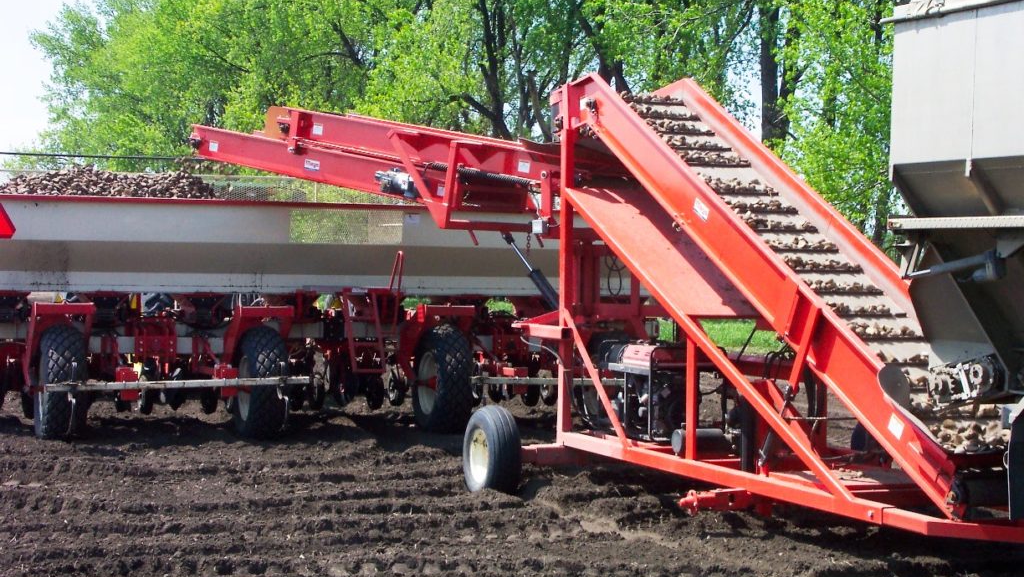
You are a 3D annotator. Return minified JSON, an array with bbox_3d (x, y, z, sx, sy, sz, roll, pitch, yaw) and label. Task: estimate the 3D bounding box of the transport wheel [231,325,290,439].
[{"bbox_3d":[-2.526,0.980,17.314,0.350,1.200,1.200,0,2,-21],"label":"transport wheel"}]

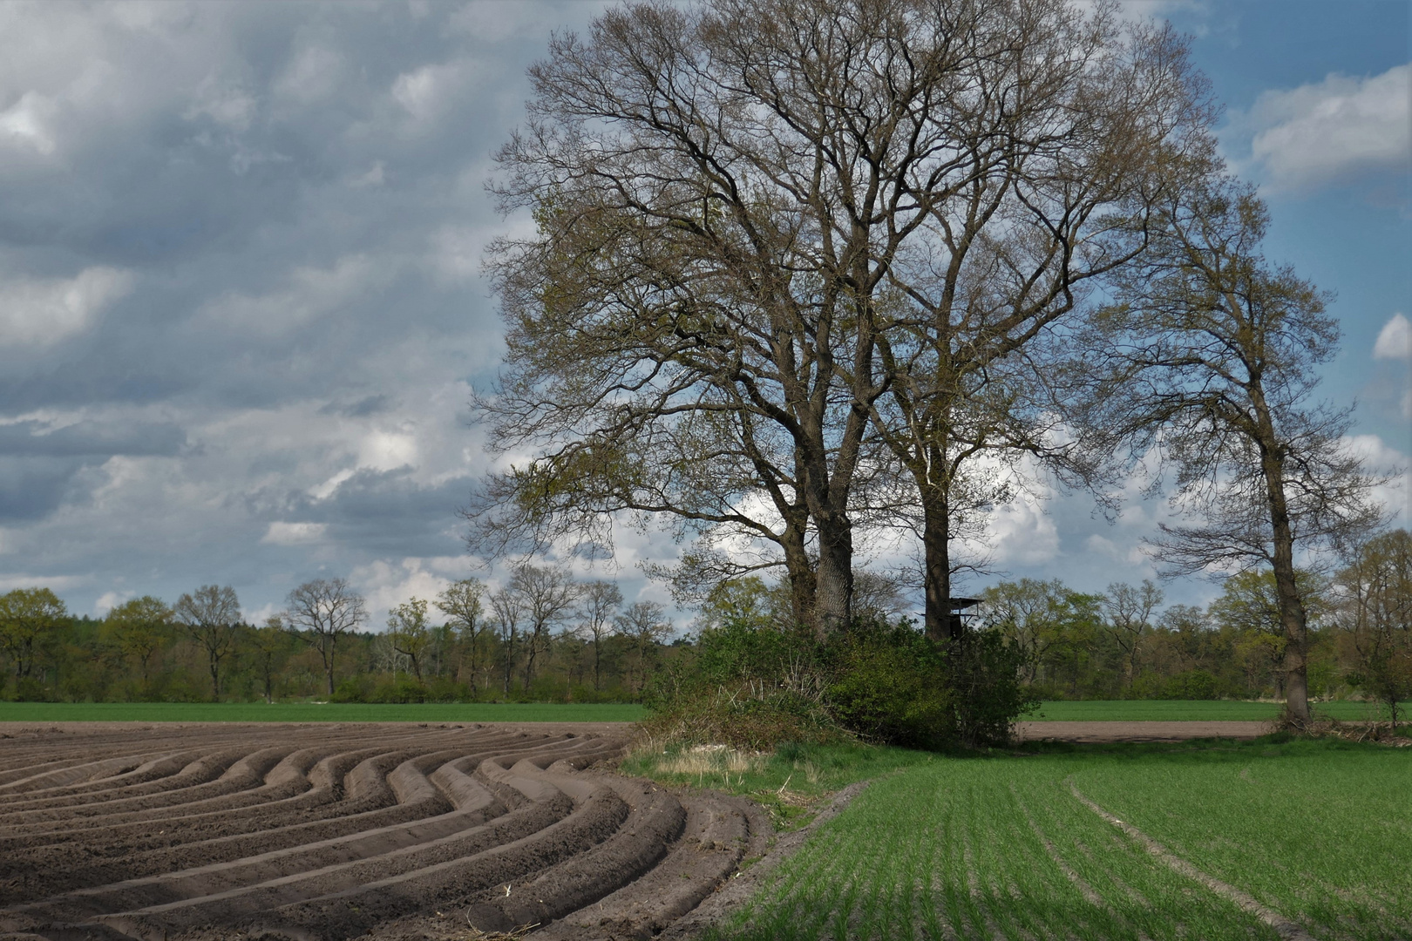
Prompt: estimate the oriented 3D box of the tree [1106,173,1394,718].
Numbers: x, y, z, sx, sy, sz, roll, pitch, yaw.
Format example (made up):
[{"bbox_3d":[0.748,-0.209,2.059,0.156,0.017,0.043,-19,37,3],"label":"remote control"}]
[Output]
[{"bbox_3d":[20.600,-0.900,58.700,11.000,21.200,10.300,0,-8,0],"label":"tree"}]

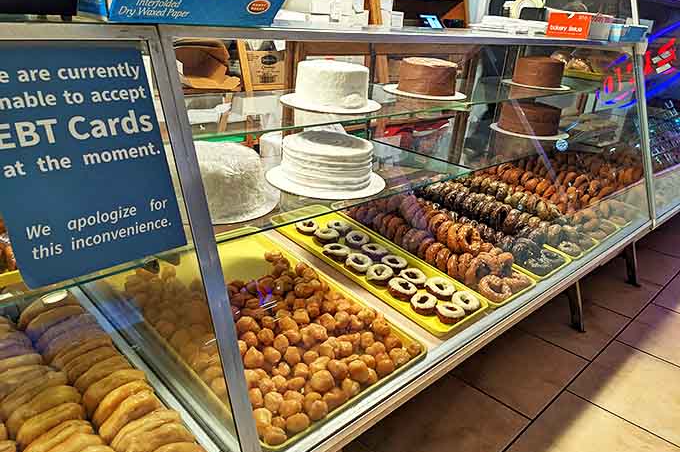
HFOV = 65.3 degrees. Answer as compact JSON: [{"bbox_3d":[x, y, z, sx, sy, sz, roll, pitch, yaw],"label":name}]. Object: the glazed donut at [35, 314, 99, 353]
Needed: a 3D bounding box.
[{"bbox_3d":[-0.530,0.212,1.027,0.106,0.106,0.037,-13,27,-38],"label":"glazed donut"}]

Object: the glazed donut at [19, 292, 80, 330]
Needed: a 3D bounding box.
[{"bbox_3d":[-0.551,0.175,1.016,0.033,0.108,0.108,28,32,34],"label":"glazed donut"}]

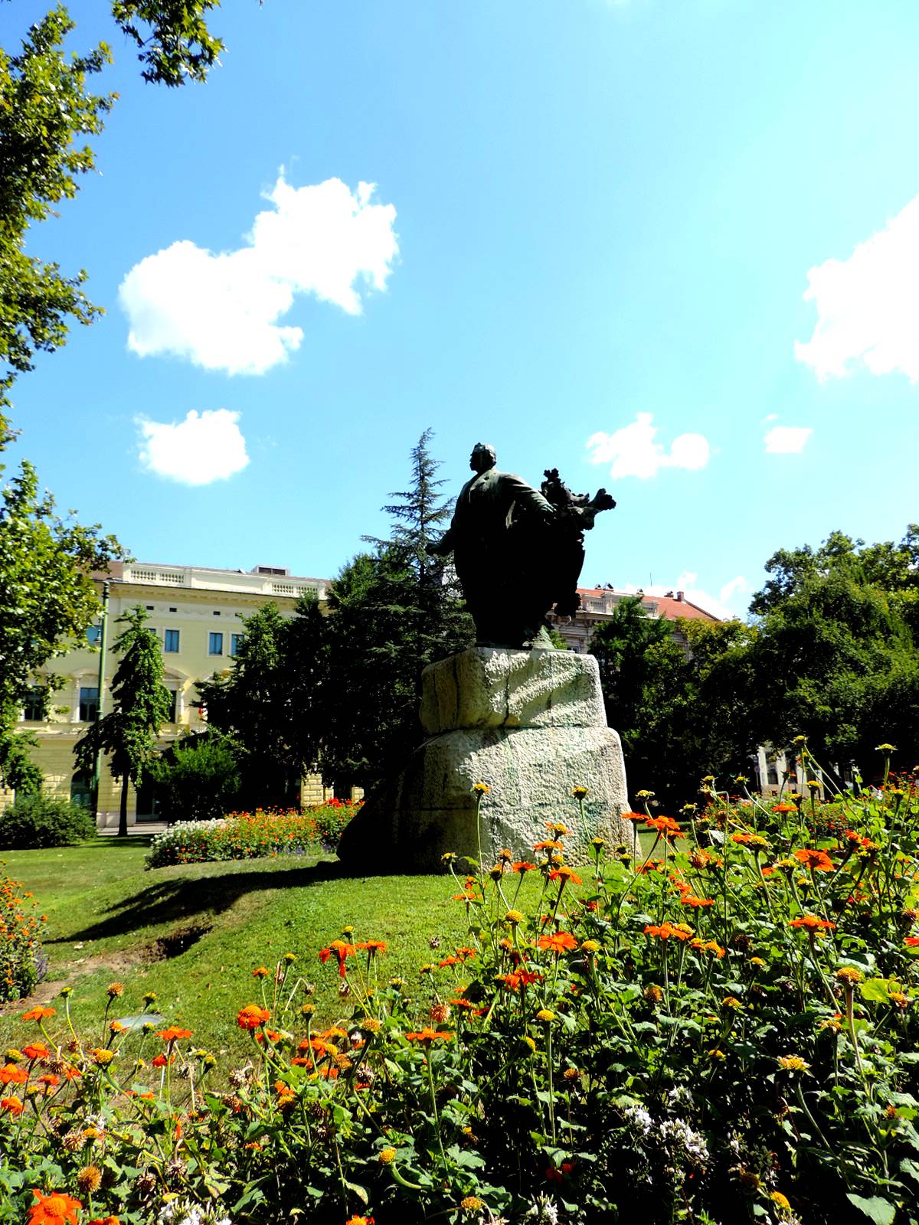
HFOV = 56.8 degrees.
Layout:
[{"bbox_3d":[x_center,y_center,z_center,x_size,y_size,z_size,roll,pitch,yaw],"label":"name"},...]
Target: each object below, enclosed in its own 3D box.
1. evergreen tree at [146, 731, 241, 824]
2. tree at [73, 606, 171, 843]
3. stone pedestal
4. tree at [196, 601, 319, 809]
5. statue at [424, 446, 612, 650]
[{"bbox_3d":[-10.514,6.836,33.376,3.600,4.280,3.600,-2,-12,0],"label":"evergreen tree"},{"bbox_3d":[-14.642,4.698,36.930,4.200,10.100,4.200,-2,-12,0],"label":"tree"},{"bbox_3d":[0.316,2.159,12.627,3.300,2.890,3.300,4,-14,-26],"label":"stone pedestal"},{"bbox_3d":[-9.149,4.609,37.936,5.200,10.470,5.200,-2,-12,0],"label":"tree"},{"bbox_3d":[0.976,-0.974,13.193,2.200,3.430,1.700,6,-14,-31],"label":"statue"}]

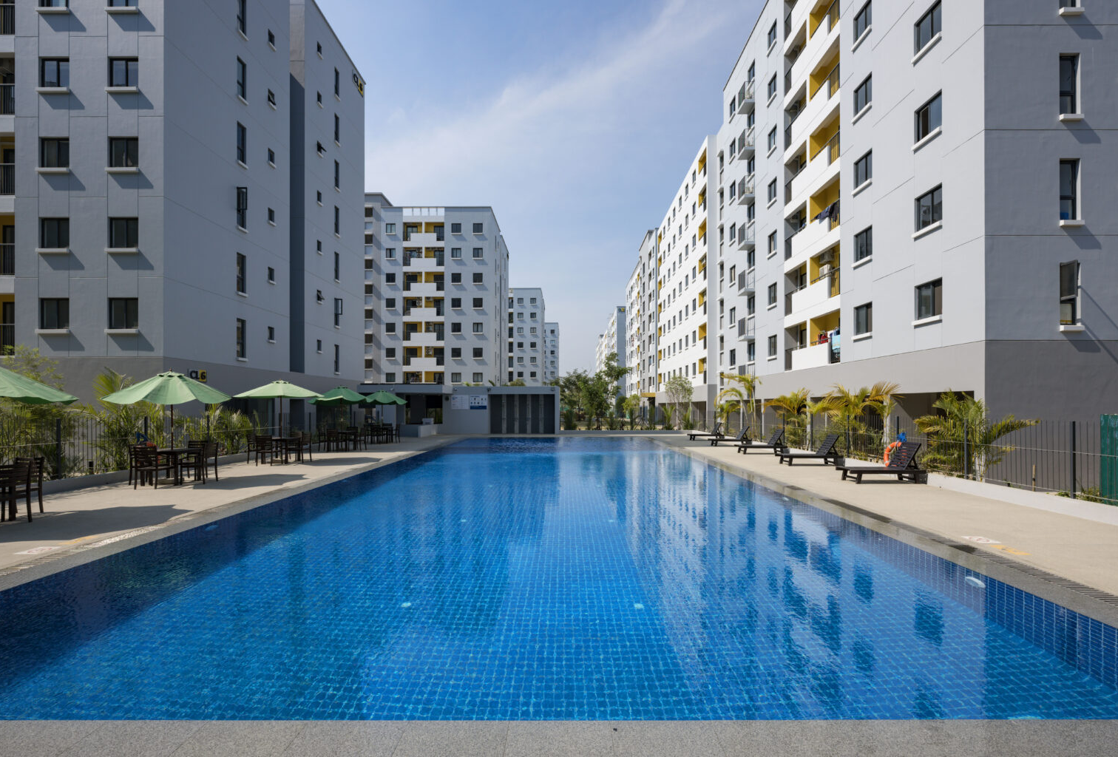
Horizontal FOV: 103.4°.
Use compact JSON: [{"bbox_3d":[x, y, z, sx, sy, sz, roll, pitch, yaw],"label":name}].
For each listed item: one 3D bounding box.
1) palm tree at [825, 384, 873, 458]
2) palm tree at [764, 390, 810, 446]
[{"bbox_3d":[9.477,1.447,14.400,1.700,2.500,1.650,0,-2,1],"label":"palm tree"},{"bbox_3d":[9.211,1.663,17.800,1.700,2.500,1.650,0,-2,1],"label":"palm tree"}]

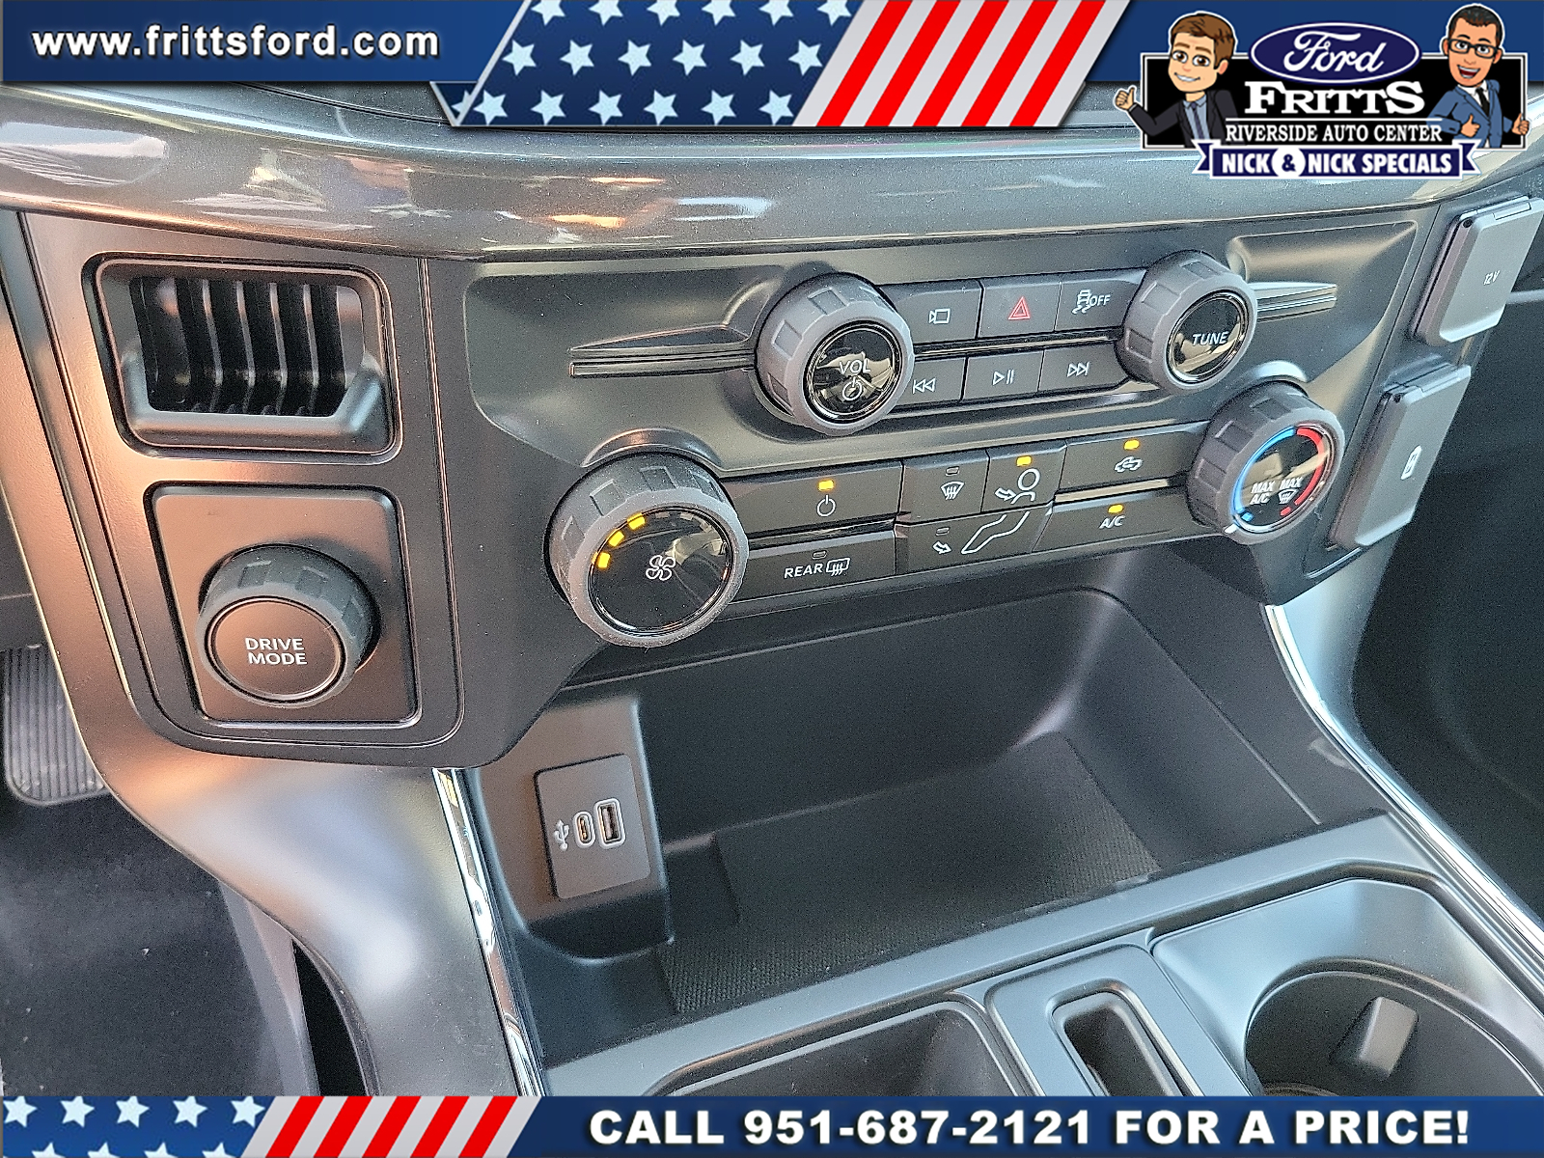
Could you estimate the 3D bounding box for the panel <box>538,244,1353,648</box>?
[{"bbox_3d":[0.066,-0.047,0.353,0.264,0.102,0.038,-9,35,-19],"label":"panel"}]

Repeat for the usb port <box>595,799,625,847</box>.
[{"bbox_3d":[-0.057,0.085,0.403,0.009,0.008,0.016,-9,83,-19],"label":"usb port"}]

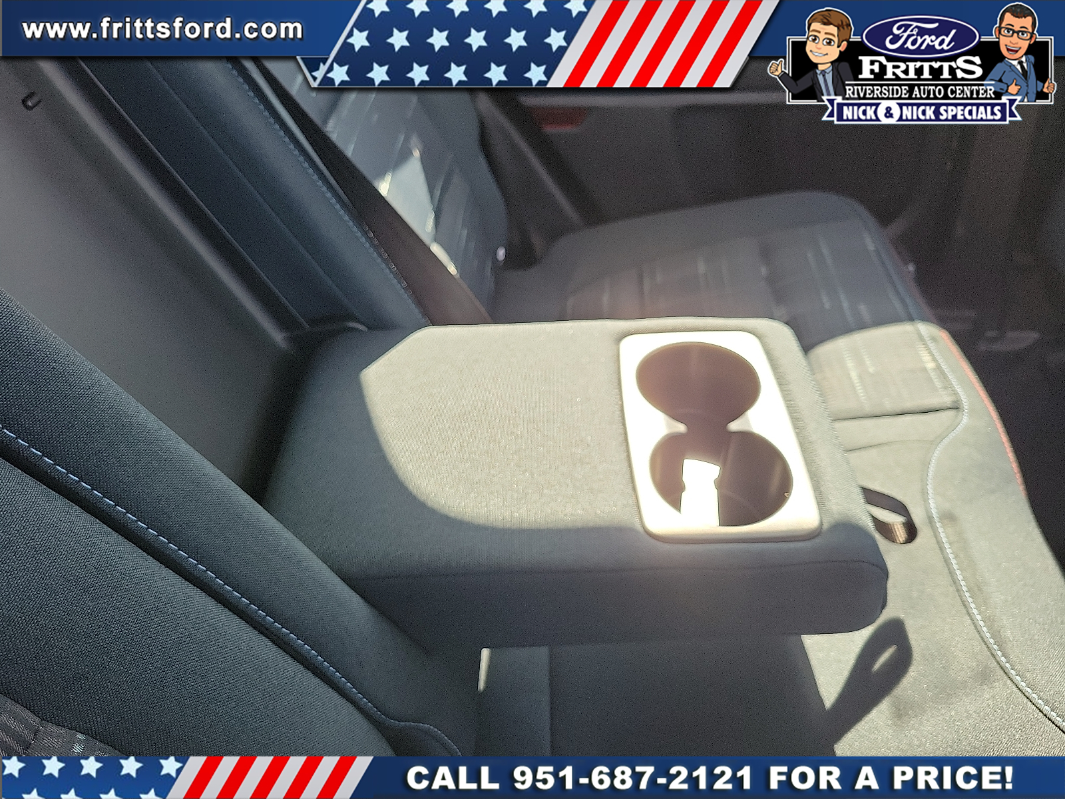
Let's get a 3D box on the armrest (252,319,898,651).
[{"bbox_3d":[0.014,0.044,0.529,0.360,0.072,0.226,-2,42,2],"label":"armrest"}]

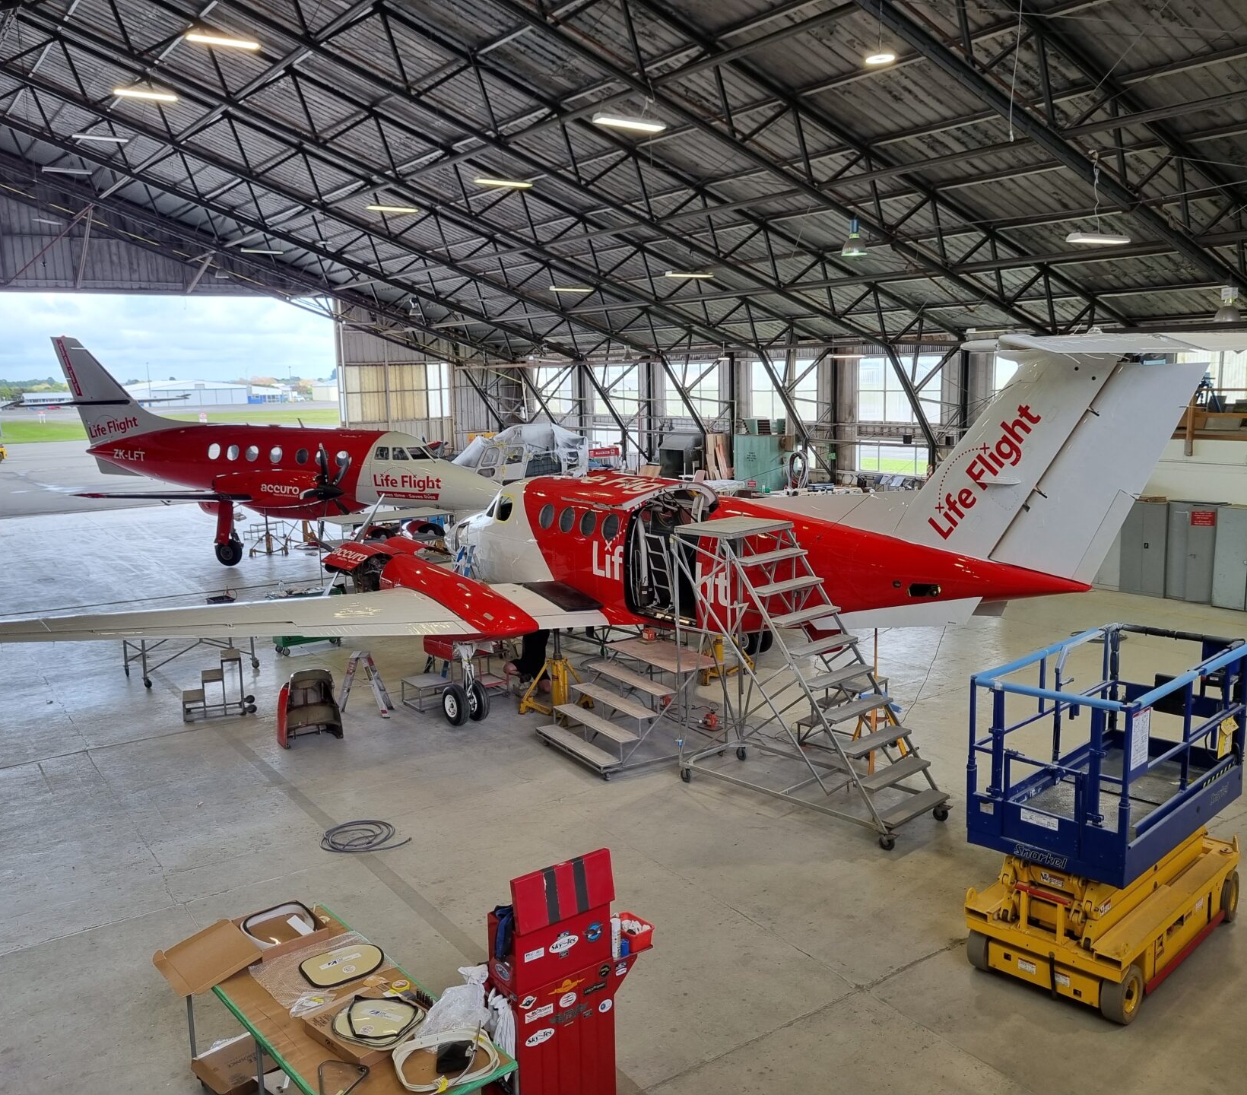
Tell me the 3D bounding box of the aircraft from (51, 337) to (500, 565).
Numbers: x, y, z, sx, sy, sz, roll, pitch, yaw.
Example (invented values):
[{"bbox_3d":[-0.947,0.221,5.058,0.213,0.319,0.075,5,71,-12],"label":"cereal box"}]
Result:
[{"bbox_3d":[-9.563,-2.846,29.943,14.370,5.788,15.850,1,9,17],"label":"aircraft"}]

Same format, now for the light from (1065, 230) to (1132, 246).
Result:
[{"bbox_3d":[6.715,-4.361,15.500,1.210,0.110,0.240,-6,10,-31],"label":"light"}]

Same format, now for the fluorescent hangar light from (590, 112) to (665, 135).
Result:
[{"bbox_3d":[0.085,-6.310,16.300,1.210,0.110,0.260,-7,10,-34],"label":"fluorescent hangar light"}]

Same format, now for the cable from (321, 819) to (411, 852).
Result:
[{"bbox_3d":[-2.538,2.841,10.920,0.880,0.060,0.790,-1,9,0],"label":"cable"}]

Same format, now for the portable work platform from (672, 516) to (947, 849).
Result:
[{"bbox_3d":[1.912,1.264,11.355,1.050,2.850,2.741,-9,12,-43],"label":"portable work platform"}]

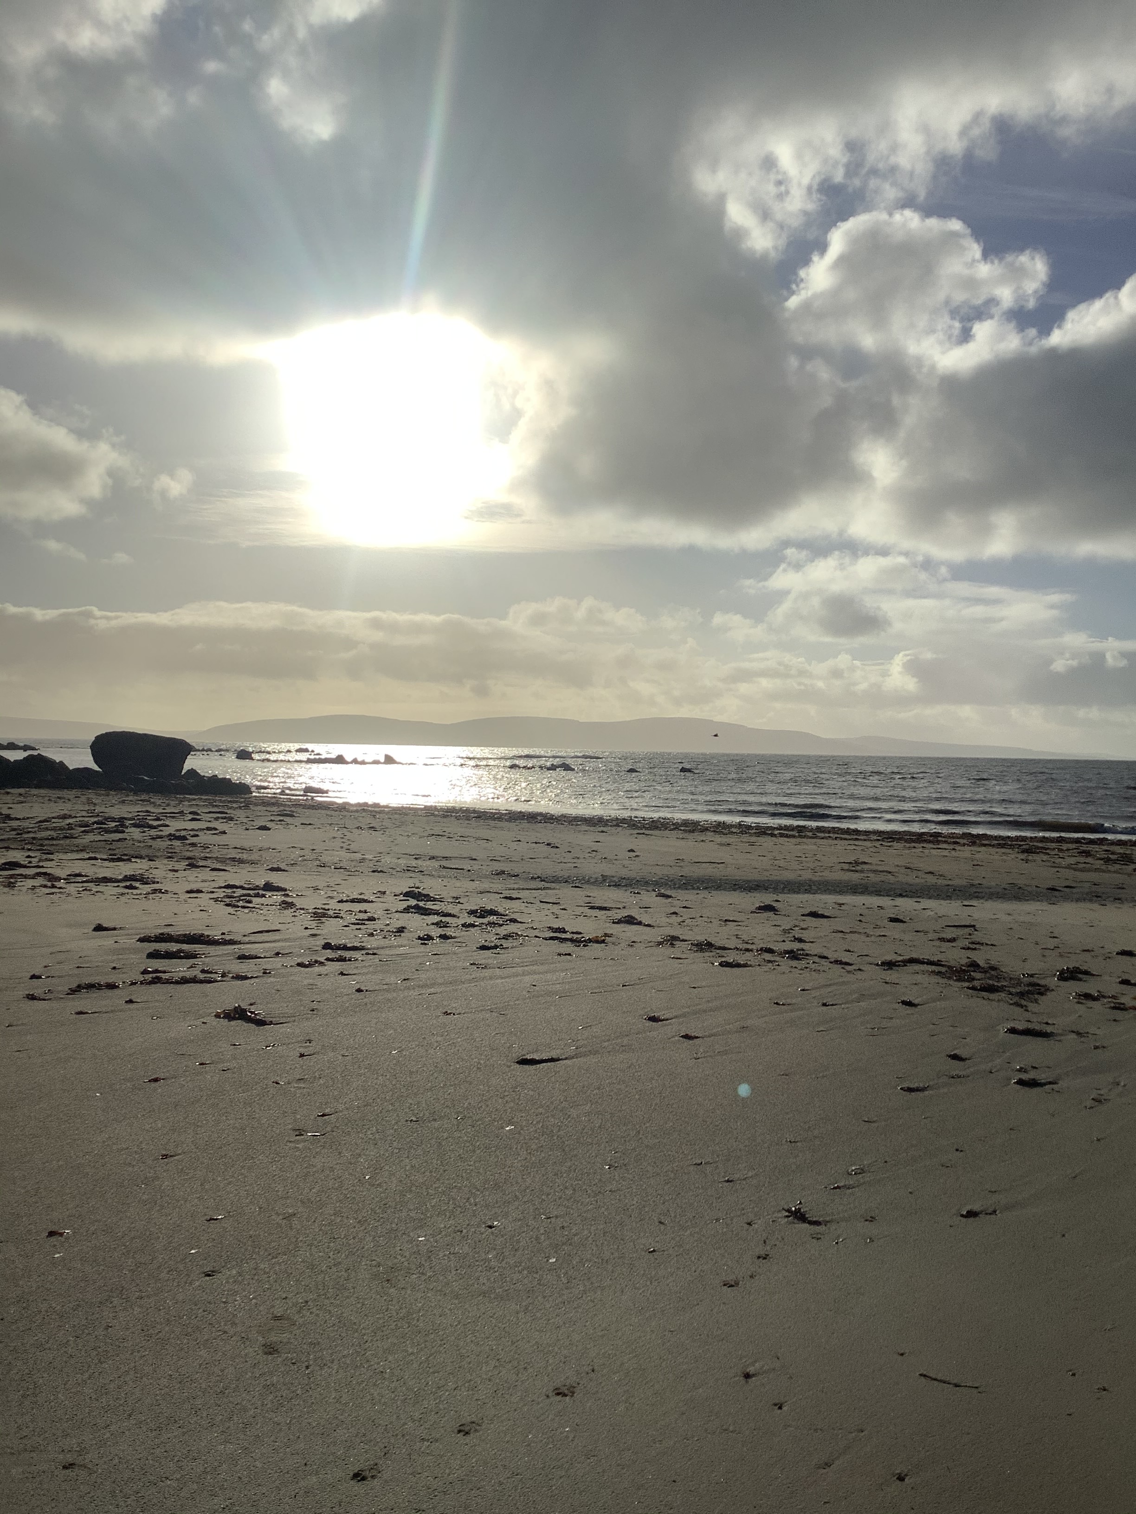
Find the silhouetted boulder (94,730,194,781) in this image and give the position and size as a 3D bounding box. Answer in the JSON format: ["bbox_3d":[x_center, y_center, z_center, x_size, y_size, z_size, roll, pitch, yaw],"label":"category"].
[{"bbox_3d":[-14.938,-0.021,47.500,3.400,1.850,2.500,1,0,-17],"label":"silhouetted boulder"}]

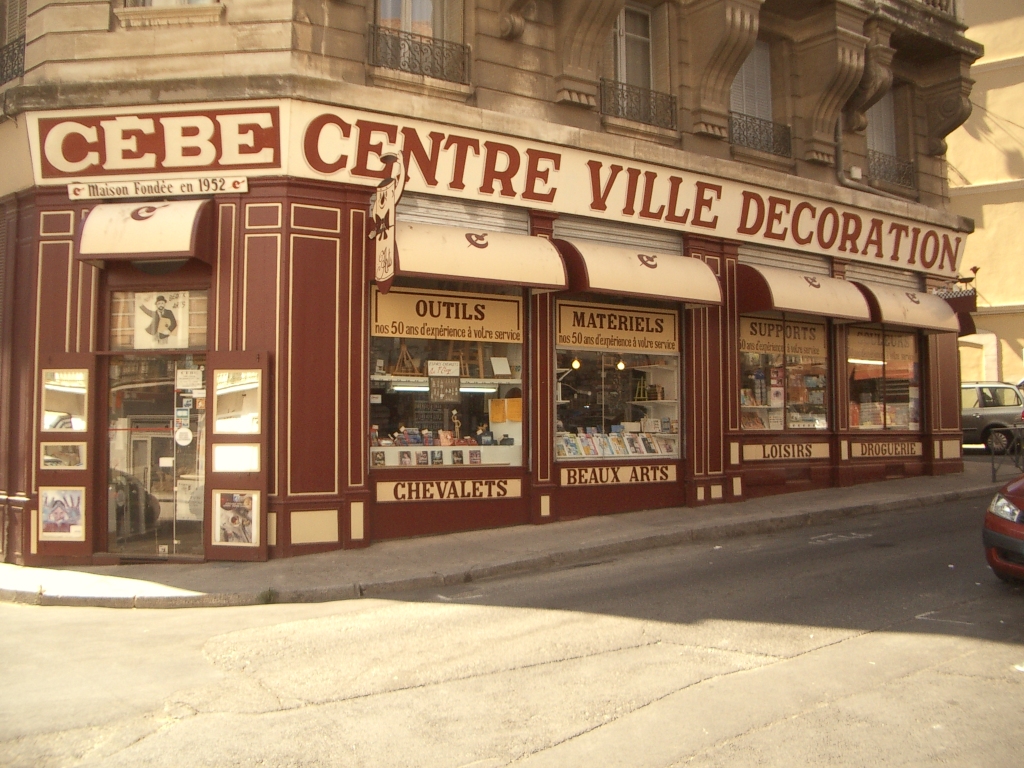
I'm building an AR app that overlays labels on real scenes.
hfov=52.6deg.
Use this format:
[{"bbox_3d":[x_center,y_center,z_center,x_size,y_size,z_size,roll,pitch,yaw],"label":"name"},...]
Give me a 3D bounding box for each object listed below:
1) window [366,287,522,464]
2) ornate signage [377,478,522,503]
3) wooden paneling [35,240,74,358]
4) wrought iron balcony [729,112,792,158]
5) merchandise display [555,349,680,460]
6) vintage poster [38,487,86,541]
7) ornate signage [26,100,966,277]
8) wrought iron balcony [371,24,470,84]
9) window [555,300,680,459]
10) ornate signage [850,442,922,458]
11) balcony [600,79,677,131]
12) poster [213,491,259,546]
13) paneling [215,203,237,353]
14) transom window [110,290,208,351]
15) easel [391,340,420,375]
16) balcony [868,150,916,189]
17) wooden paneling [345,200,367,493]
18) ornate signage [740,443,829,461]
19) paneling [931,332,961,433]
[{"bbox_3d":[-0.748,-0.052,12.064,2.063,2.053,0.120,2,-3,-34],"label":"window"},{"bbox_3d":[-0.686,1.213,11.826,1.910,0.212,0.030,2,-3,-34],"label":"ornate signage"},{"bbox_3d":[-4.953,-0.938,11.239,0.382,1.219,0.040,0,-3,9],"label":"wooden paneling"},{"bbox_3d":[4.074,-4.041,16.881,1.445,0.527,0.120,2,-4,-34],"label":"wrought iron balcony"},{"bbox_3d":[1.393,0.285,13.741,2.100,1.440,0.500,2,-3,-34],"label":"merchandise display"},{"bbox_3d":[-4.775,1.386,11.013,0.535,0.573,0.025,0,-3,9],"label":"vintage poster"},{"bbox_3d":[1.360,-2.653,15.975,15.955,0.902,2.153,2,-4,-34],"label":"ornate signage"},{"bbox_3d":[-1.065,-3.747,11.848,1.316,0.459,0.120,2,-3,-34],"label":"wrought iron balcony"},{"bbox_3d":[1.387,-0.024,13.210,2.041,1.989,0.120,2,-4,-33],"label":"window"},{"bbox_3d":[5.909,1.039,16.299,1.754,0.220,0.030,2,-3,-34],"label":"ornate signage"},{"bbox_3d":[1.912,-4.156,15.437,1.477,0.513,0.120,2,-4,-34],"label":"balcony"},{"bbox_3d":[-2.839,1.391,10.691,0.517,0.566,0.025,0,-3,9],"label":"poster"},{"bbox_3d":[-3.391,-1.261,12.264,0.201,1.781,0.050,0,-3,5],"label":"paneling"},{"bbox_3d":[-3.809,-0.681,11.199,1.121,0.649,0.060,0,-3,9],"label":"transom window"},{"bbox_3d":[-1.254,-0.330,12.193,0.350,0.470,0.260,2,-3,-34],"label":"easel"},{"bbox_3d":[6.904,-3.880,18.772,1.324,0.496,0.120,2,-4,-34],"label":"balcony"},{"bbox_3d":[-1.892,-0.436,12.641,0.214,3.410,0.050,2,-4,-34],"label":"wooden paneling"},{"bbox_3d":[4.510,1.102,16.908,2.056,0.244,0.040,2,-4,-34],"label":"ornate signage"},{"bbox_3d":[8.115,-0.114,19.363,0.891,2.030,0.060,2,-4,-34],"label":"paneling"}]

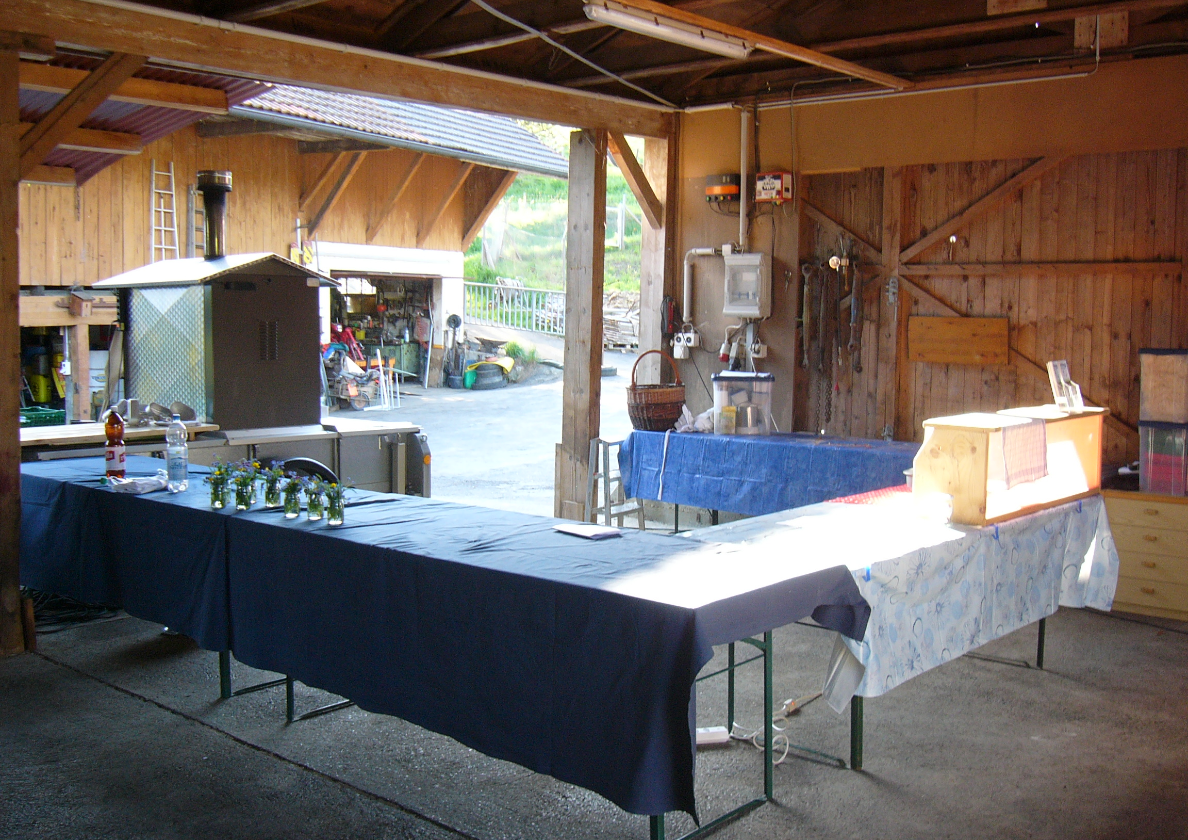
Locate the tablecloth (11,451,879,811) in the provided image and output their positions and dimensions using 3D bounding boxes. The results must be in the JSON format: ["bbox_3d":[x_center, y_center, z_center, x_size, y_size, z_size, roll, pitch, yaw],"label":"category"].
[{"bbox_3d":[-1.144,0.737,4.970,4.369,0.798,0.820,5,7,39],"label":"tablecloth"}]

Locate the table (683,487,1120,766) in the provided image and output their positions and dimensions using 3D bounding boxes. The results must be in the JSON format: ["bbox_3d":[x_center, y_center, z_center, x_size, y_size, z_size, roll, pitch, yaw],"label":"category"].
[{"bbox_3d":[1.314,0.766,4.976,0.800,0.798,2.250,5,7,41],"label":"table"}]

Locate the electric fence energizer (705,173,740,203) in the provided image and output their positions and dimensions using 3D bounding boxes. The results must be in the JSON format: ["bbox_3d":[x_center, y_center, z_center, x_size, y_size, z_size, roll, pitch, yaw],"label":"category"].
[{"bbox_3d":[0.928,-1.633,8.478,0.280,0.190,0.120,5,7,42],"label":"electric fence energizer"}]

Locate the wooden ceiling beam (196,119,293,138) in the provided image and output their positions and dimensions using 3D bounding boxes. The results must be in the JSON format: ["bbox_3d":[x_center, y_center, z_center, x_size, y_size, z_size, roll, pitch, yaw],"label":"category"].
[{"bbox_3d":[-5.403,-4.514,18.506,1.960,0.220,0.180,4,6,29],"label":"wooden ceiling beam"}]

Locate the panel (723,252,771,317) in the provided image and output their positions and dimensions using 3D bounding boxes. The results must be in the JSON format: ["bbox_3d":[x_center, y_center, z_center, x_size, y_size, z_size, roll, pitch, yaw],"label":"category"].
[{"bbox_3d":[1.054,-0.951,8.399,0.310,0.430,0.150,5,7,42],"label":"panel"}]

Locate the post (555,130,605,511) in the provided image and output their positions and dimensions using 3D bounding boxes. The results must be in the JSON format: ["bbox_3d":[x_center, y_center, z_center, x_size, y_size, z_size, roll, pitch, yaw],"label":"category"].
[{"bbox_3d":[-0.114,-0.634,9.005,0.320,2.980,0.170,5,5,39],"label":"post"}]

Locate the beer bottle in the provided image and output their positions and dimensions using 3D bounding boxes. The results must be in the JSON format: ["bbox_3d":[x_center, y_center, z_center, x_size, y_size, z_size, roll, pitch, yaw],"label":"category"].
[{"bbox_3d":[-2.275,0.107,5.708,0.093,0.326,0.093,5,5,39],"label":"beer bottle"}]

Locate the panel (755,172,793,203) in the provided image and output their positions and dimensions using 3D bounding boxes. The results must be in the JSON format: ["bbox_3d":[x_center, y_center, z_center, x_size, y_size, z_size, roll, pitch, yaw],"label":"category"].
[{"bbox_3d":[1.341,-1.744,9.031,0.240,0.220,0.140,5,5,39],"label":"panel"}]

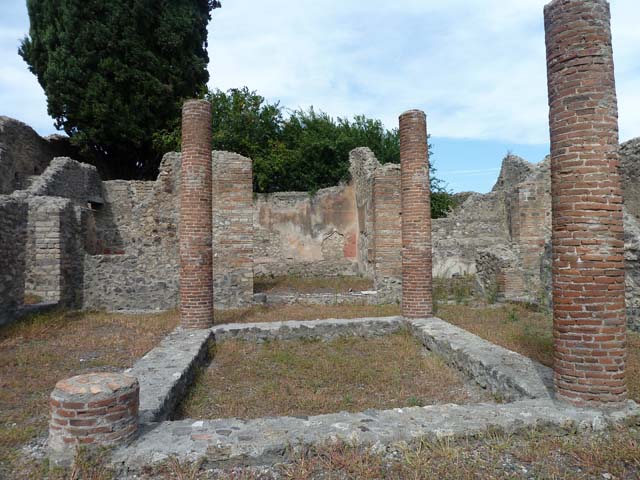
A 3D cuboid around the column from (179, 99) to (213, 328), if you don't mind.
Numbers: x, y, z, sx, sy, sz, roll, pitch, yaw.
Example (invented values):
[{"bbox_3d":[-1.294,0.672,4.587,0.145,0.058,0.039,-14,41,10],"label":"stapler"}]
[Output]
[{"bbox_3d":[-2.077,-0.434,7.735,0.515,3.727,0.515,-1,-1,-7],"label":"column"}]

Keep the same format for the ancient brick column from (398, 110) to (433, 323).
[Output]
[{"bbox_3d":[1.684,-0.446,8.195,0.515,3.570,0.515,-1,-1,-7],"label":"ancient brick column"}]

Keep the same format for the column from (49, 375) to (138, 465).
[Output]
[{"bbox_3d":[-1.536,1.190,3.168,0.545,0.404,0.545,-1,-1,-7],"label":"column"}]

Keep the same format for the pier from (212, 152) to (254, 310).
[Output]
[{"bbox_3d":[-1.984,-0.204,10.556,0.955,3.498,0.500,-1,-1,-7],"label":"pier"}]

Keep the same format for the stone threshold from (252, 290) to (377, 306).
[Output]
[{"bbox_3d":[-0.091,1.384,10.742,2.889,0.240,0.500,-1,-1,-7],"label":"stone threshold"}]

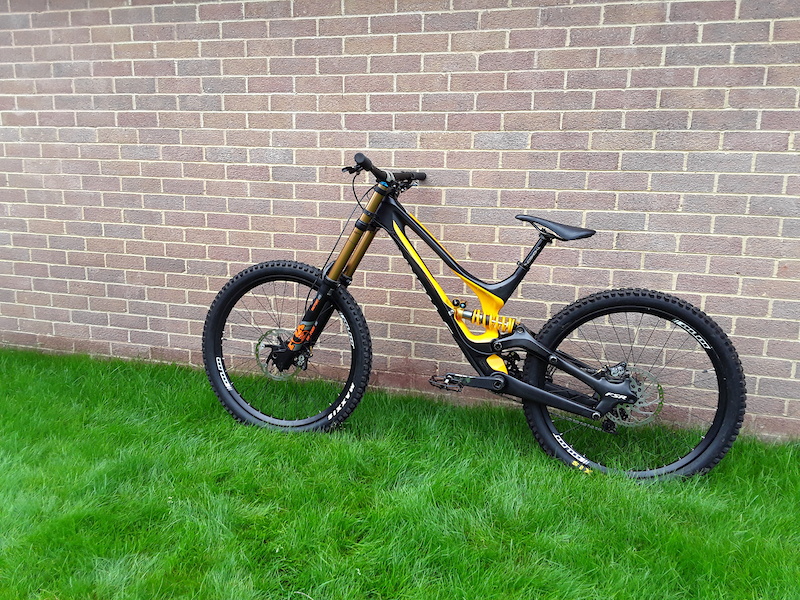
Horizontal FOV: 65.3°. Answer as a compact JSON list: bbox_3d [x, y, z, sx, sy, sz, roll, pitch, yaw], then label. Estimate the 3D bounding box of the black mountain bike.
[{"bbox_3d":[0.163,0.064,2.176,1.918,1.054,0.800,5,7,16],"label":"black mountain bike"}]

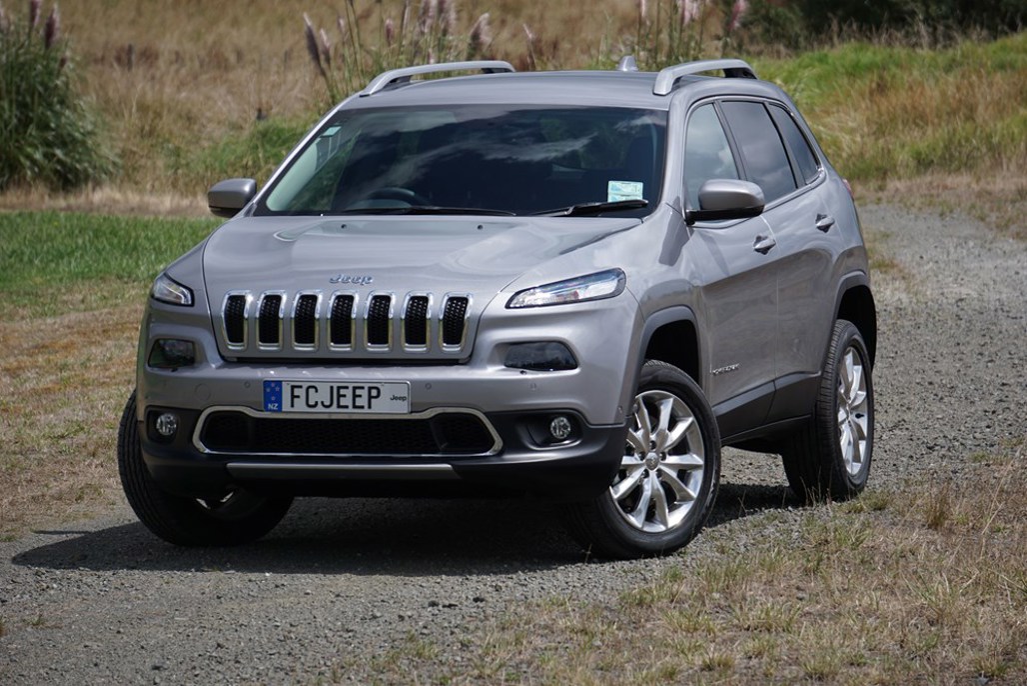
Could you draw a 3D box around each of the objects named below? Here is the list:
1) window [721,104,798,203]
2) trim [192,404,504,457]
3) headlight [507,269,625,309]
[{"bbox_3d":[0.916,-0.706,26.611,0.050,0.420,0.740,-23,-4,17],"label":"window"},{"bbox_3d":[-0.579,0.301,24.142,1.110,0.180,0.130,1,3,17],"label":"trim"},{"bbox_3d":[0.177,-0.180,24.187,0.300,0.130,0.430,1,3,17],"label":"headlight"}]

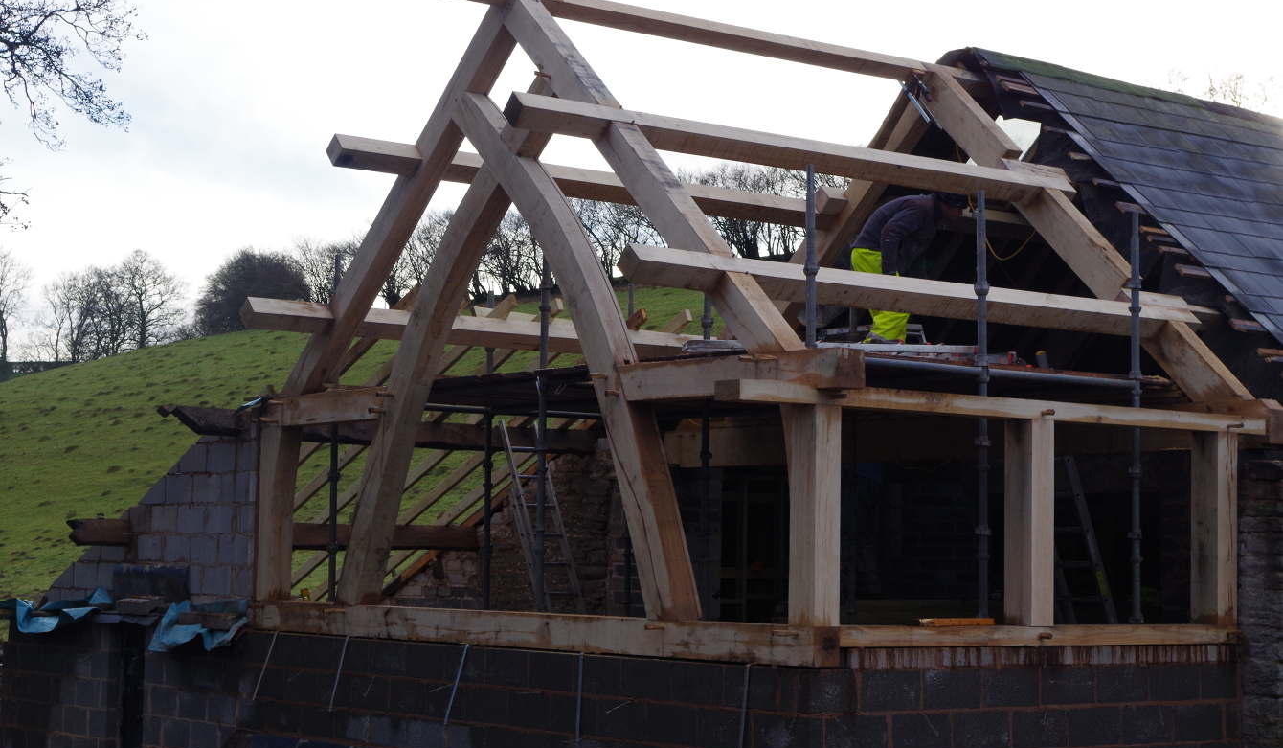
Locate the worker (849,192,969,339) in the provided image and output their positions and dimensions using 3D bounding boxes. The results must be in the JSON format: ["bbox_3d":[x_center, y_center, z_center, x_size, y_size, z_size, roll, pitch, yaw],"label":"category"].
[{"bbox_3d":[1.678,-0.552,14.242,0.720,1.238,0.500,2,-5,-14],"label":"worker"}]

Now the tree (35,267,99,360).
[{"bbox_3d":[-41.533,-4.216,165.000,4.797,6.905,4.507,2,-5,-14],"label":"tree"}]

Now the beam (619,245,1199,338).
[{"bbox_3d":[1.721,-0.449,13.255,4.510,0.118,0.140,4,-50,-37],"label":"beam"}]

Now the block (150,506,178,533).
[{"bbox_3d":[-3.620,1.117,17.462,0.100,0.215,0.440,5,-6,-37],"label":"block"}]

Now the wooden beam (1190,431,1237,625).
[{"bbox_3d":[3.387,0.916,13.458,0.182,1.130,0.200,5,-6,-38],"label":"wooden beam"}]

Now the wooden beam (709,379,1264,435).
[{"bbox_3d":[2.054,0.209,12.454,4.156,0.105,0.195,4,-6,-38],"label":"wooden beam"}]

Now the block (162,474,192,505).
[{"bbox_3d":[-3.475,0.878,17.296,0.100,0.215,0.440,5,-6,-37],"label":"block"}]

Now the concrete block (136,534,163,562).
[{"bbox_3d":[-3.772,1.349,17.696,0.100,0.215,0.440,5,-6,-38],"label":"concrete block"}]

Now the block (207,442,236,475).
[{"bbox_3d":[-3.049,0.619,16.760,0.100,0.215,0.440,5,-6,-37],"label":"block"}]

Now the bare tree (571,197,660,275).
[{"bbox_3d":[-1.692,-8.816,145.000,5.877,5.941,5.621,1,-5,-1],"label":"bare tree"}]

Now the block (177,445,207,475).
[{"bbox_3d":[-3.351,0.642,17.235,0.100,0.215,0.440,5,-6,-38],"label":"block"}]

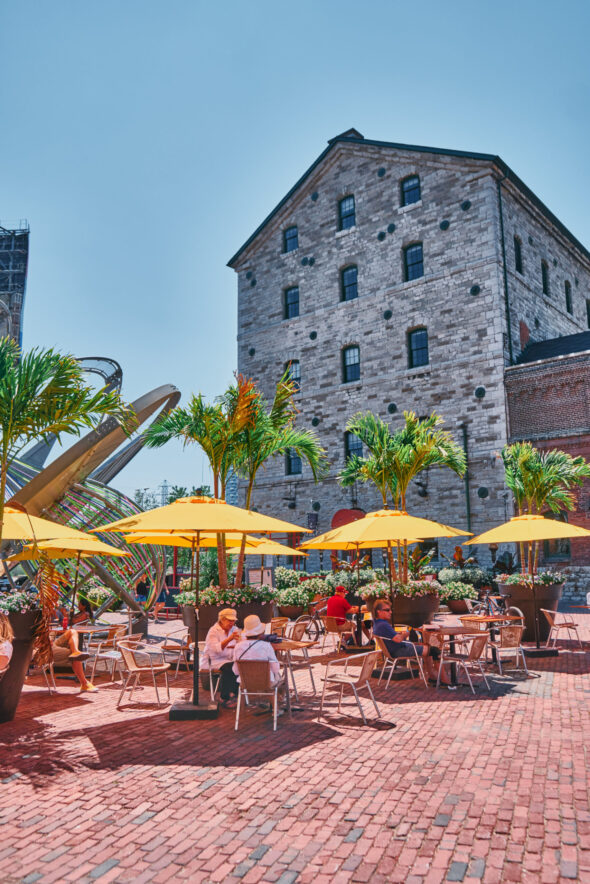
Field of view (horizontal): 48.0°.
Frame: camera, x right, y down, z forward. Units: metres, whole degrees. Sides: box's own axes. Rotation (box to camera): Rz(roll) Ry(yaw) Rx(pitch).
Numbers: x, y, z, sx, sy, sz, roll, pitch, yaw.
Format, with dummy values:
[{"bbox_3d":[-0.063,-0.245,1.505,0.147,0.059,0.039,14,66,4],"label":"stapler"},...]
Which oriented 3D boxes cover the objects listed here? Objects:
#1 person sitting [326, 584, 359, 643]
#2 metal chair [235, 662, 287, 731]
[{"bbox_3d":[1.002,3.763,14.124,0.520,1.330,0.720,-12,-15,43],"label":"person sitting"},{"bbox_3d":[-0.388,2.760,7.404,0.550,0.740,0.570,-2,-10,7],"label":"metal chair"}]

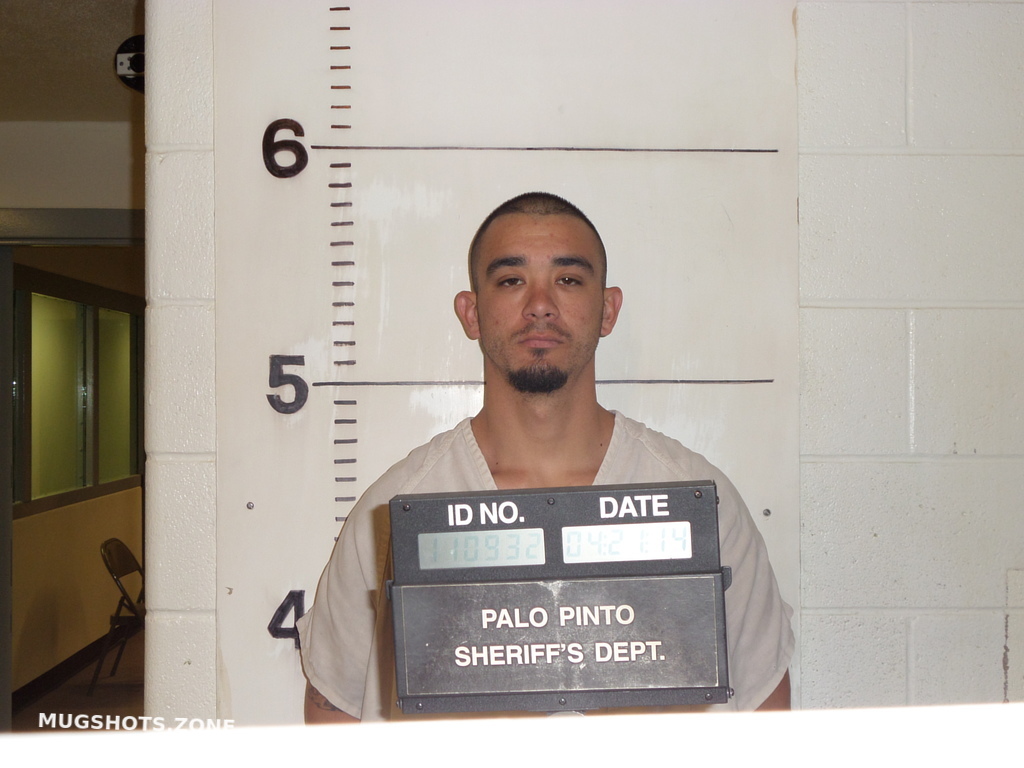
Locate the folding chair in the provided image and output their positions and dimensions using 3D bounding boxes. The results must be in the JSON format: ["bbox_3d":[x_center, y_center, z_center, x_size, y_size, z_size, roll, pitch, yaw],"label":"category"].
[{"bbox_3d":[-1.845,1.145,6.300,0.490,0.750,0.460,0,0,0],"label":"folding chair"}]

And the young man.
[{"bbox_3d":[0.040,0.650,1.375,0.560,1.740,0.370,0,0,0],"label":"young man"}]

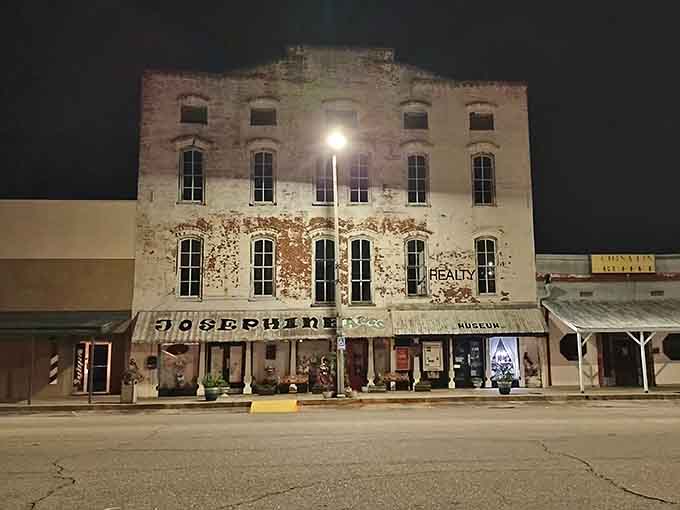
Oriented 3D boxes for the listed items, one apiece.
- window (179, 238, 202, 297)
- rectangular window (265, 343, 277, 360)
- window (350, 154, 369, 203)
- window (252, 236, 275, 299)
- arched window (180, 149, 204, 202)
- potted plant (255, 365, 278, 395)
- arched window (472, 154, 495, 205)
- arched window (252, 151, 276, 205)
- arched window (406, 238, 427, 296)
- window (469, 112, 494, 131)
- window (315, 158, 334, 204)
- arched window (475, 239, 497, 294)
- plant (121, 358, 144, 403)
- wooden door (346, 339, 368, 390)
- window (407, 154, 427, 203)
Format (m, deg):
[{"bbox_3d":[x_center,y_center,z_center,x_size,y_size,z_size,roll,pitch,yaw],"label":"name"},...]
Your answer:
[{"bbox_3d":[-6.418,0.537,22.771,1.012,2.500,0.200,0,-7,-4],"label":"window"},{"bbox_3d":[-2.941,4.109,22.526,0.484,0.733,0.120,0,-7,-6],"label":"rectangular window"},{"bbox_3d":[0.876,-3.382,23.526,0.874,2.206,0.180,0,-7,-6],"label":"window"},{"bbox_3d":[-3.317,0.542,22.999,0.946,2.525,0.200,0,-7,-4],"label":"window"},{"bbox_3d":[-6.245,-3.356,22.458,0.996,2.379,0.180,0,-8,-5],"label":"arched window"},{"bbox_3d":[-2.985,5.057,21.544,0.997,1.246,0.650,0,-7,-6],"label":"potted plant"},{"bbox_3d":[6.378,-3.361,23.532,1.026,2.357,0.180,0,-8,-5],"label":"arched window"},{"bbox_3d":[-3.328,-3.372,23.074,0.948,2.409,0.180,0,-7,-6],"label":"arched window"},{"bbox_3d":[3.298,0.535,22.721,0.914,2.501,0.180,0,-8,-5],"label":"arched window"},{"bbox_3d":[6.541,-6.171,24.517,1.230,0.864,0.200,0,-7,-4],"label":"window"},{"bbox_3d":[-0.637,-3.241,22.919,0.930,2.182,0.180,0,-8,-5],"label":"window"},{"bbox_3d":[6.554,0.514,23.729,0.916,2.516,0.200,0,-7,-4],"label":"arched window"},{"bbox_3d":[-7.785,4.709,19.900,0.900,1.618,0.828,0,-8,-5],"label":"plant"},{"bbox_3d":[0.737,4.544,22.009,0.898,2.199,0.100,0,-8,-5],"label":"wooden door"},{"bbox_3d":[3.456,-3.411,23.964,0.916,2.314,0.200,0,-7,-4],"label":"window"}]

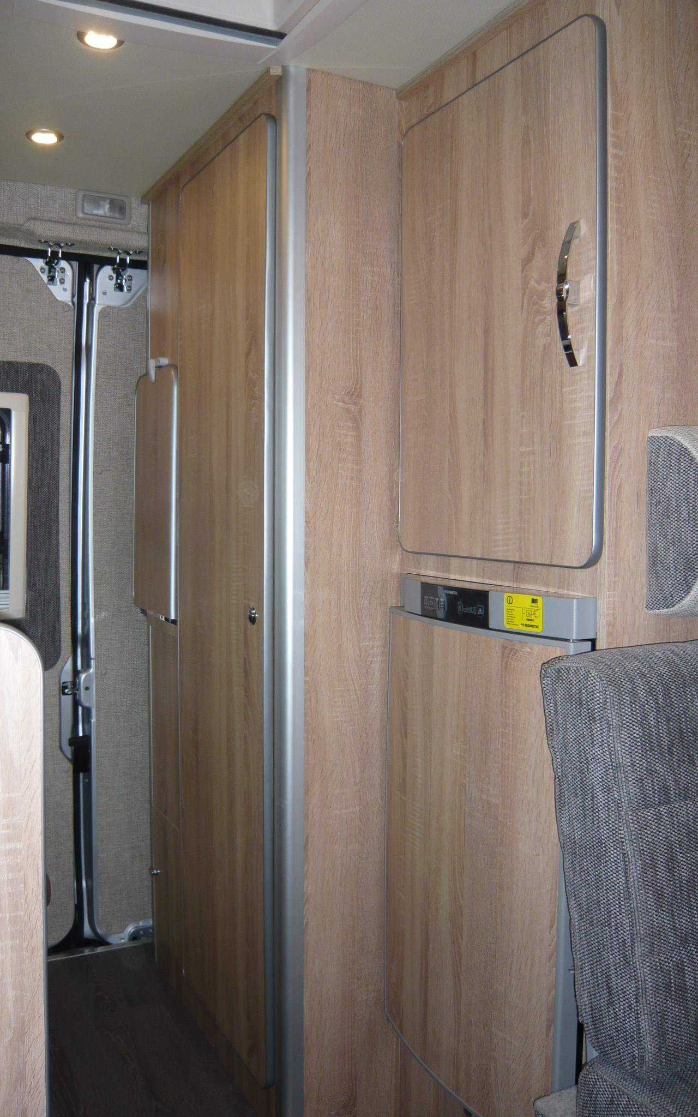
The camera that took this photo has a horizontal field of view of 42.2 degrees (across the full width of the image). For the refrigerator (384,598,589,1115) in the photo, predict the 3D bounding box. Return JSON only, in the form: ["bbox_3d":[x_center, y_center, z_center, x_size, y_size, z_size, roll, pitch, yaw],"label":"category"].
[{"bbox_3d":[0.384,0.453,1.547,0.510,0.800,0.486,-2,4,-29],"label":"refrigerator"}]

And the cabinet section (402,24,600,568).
[{"bbox_3d":[0.336,-0.368,1.467,0.320,0.740,0.497,-2,4,-29],"label":"cabinet section"}]

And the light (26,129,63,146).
[{"bbox_3d":[-0.615,-0.850,1.831,0.075,0.023,0.075,-2,4,-29],"label":"light"}]

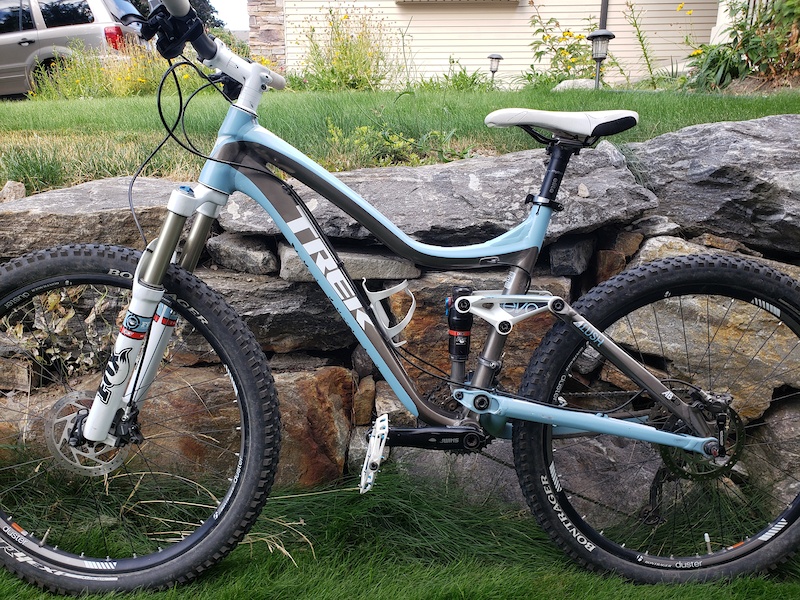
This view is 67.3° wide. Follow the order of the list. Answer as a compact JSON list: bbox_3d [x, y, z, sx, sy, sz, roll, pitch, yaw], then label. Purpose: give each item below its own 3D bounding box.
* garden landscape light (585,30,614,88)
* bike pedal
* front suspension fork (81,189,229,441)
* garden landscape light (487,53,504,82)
[{"bbox_3d":[1.000,-1.204,3.020,0.140,0.310,0.140,1,13,0],"label":"garden landscape light"},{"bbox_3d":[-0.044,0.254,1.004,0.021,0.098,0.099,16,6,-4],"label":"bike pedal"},{"bbox_3d":[-0.443,0.018,1.096,0.108,0.495,0.178,23,6,-1],"label":"front suspension fork"},{"bbox_3d":[0.818,-1.980,5.230,0.140,0.310,0.140,1,13,0],"label":"garden landscape light"}]

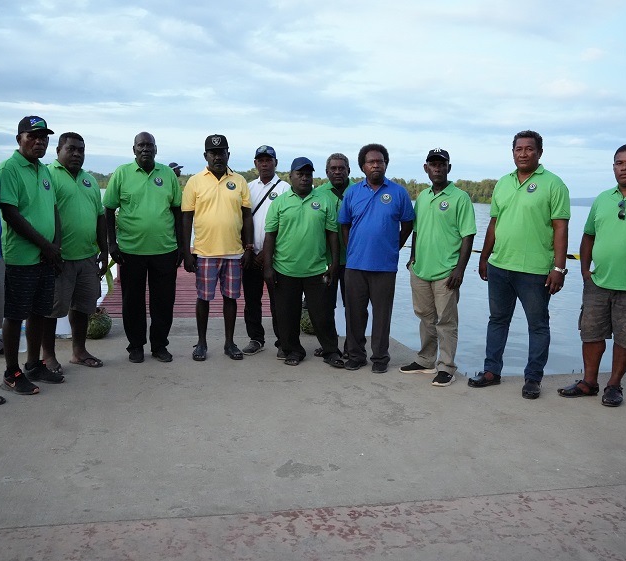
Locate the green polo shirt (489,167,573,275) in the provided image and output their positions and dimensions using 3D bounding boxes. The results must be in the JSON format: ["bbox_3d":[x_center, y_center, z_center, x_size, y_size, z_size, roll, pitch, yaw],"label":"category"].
[{"bbox_3d":[1.471,-0.417,4.438,0.550,0.720,0.330,8,10,40],"label":"green polo shirt"}]

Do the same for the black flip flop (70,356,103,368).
[{"bbox_3d":[-1.676,0.596,4.850,0.270,0.065,0.100,4,8,16],"label":"black flip flop"}]

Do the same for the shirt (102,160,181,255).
[{"bbox_3d":[-1.306,-0.561,5.000,0.580,0.710,0.320,-2,8,-27],"label":"shirt"}]

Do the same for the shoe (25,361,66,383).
[{"bbox_3d":[-1.795,0.611,4.375,0.285,0.115,0.105,3,8,8],"label":"shoe"}]

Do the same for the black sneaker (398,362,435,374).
[{"bbox_3d":[0.814,0.651,5.014,0.295,0.105,0.105,1,7,-7],"label":"black sneaker"}]

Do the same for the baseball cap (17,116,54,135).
[{"bbox_3d":[-1.708,-0.957,4.040,0.260,0.125,0.180,8,9,37],"label":"baseball cap"}]

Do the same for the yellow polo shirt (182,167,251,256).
[{"bbox_3d":[-0.733,-0.529,4.986,0.546,0.684,0.310,1,7,-10],"label":"yellow polo shirt"}]

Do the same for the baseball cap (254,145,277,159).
[{"bbox_3d":[-0.384,-1.042,5.320,0.175,0.120,0.250,2,7,0],"label":"baseball cap"}]

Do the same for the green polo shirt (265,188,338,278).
[{"bbox_3d":[-0.087,-0.357,4.890,0.565,0.667,0.320,2,7,-2],"label":"green polo shirt"}]

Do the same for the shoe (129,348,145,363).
[{"bbox_3d":[-1.373,0.555,5.103,0.105,0.105,0.290,1,7,-7],"label":"shoe"}]

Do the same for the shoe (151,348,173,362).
[{"bbox_3d":[-1.184,0.557,5.140,0.105,0.105,0.290,-3,9,-37],"label":"shoe"}]

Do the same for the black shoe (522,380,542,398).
[{"bbox_3d":[1.501,0.721,4.485,0.110,0.110,0.290,6,8,25],"label":"black shoe"}]

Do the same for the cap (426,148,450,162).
[{"bbox_3d":[0.869,-0.869,4.521,0.171,0.115,0.260,3,7,10],"label":"cap"}]

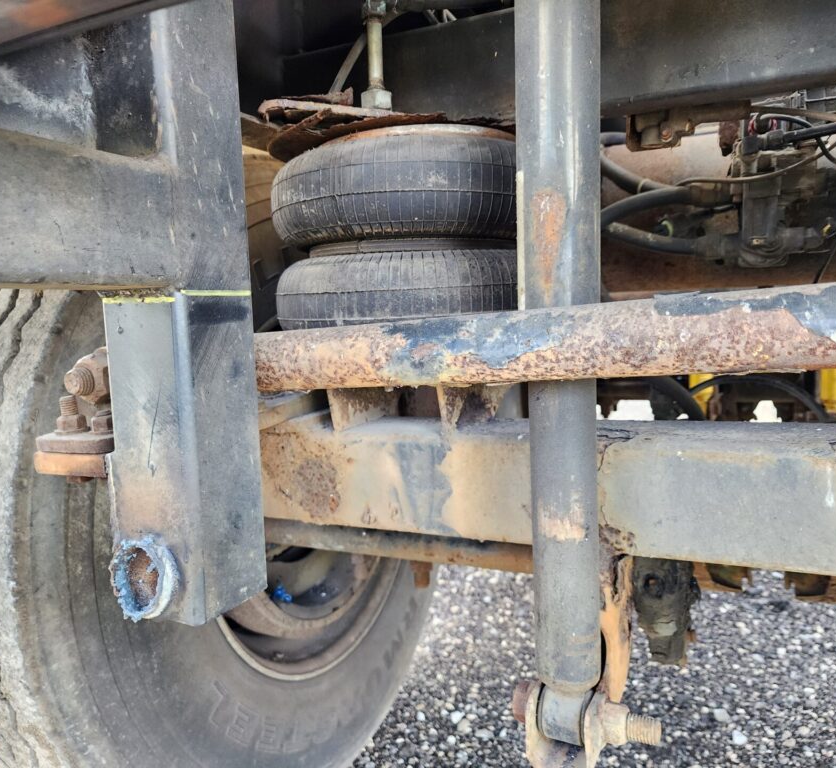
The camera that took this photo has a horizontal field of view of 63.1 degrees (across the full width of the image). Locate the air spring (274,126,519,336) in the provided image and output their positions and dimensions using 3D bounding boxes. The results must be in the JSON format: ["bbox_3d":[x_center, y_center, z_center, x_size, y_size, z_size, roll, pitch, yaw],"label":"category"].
[{"bbox_3d":[0.000,-0.137,0.780,0.320,0.250,0.320,0,5,28],"label":"air spring"}]

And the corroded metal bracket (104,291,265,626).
[{"bbox_3d":[-0.195,0.055,0.558,0.096,0.252,0.085,0,5,28],"label":"corroded metal bracket"}]

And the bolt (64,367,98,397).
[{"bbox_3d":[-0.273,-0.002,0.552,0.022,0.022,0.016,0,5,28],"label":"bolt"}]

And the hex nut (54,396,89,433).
[{"bbox_3d":[-0.285,0.025,0.560,0.027,0.032,0.027,0,5,28],"label":"hex nut"}]

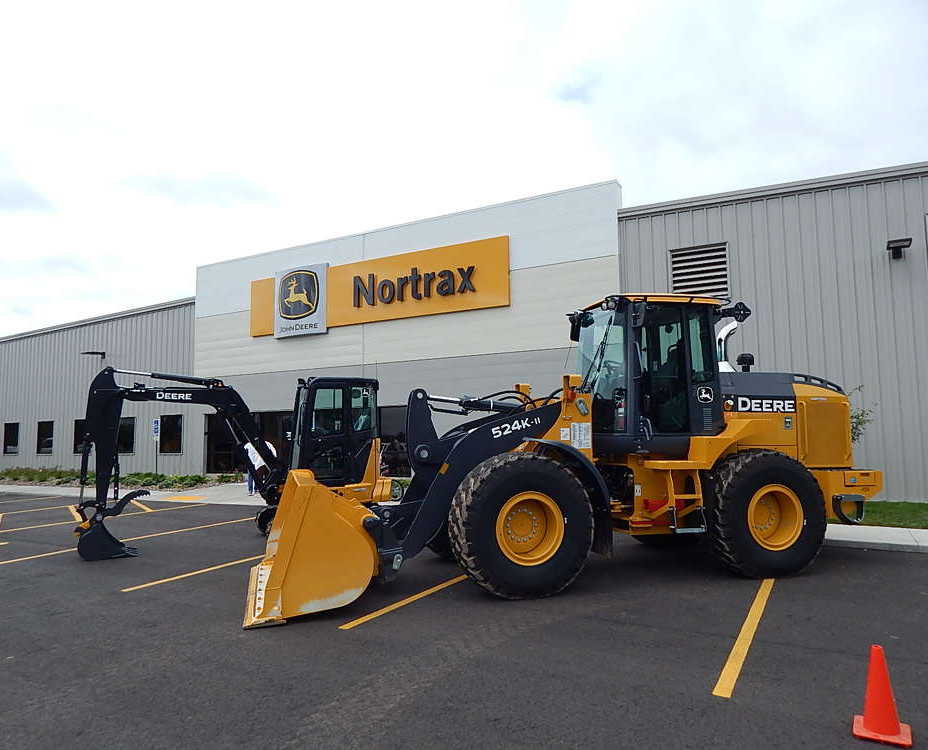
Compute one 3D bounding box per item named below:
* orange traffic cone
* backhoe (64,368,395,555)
[{"bbox_3d":[2.275,1.728,3.478,0.270,0.470,0.270,-4,-5,30],"label":"orange traffic cone"},{"bbox_3d":[-3.682,1.316,10.579,4.786,2.580,1.944,2,-5,-33],"label":"backhoe"}]

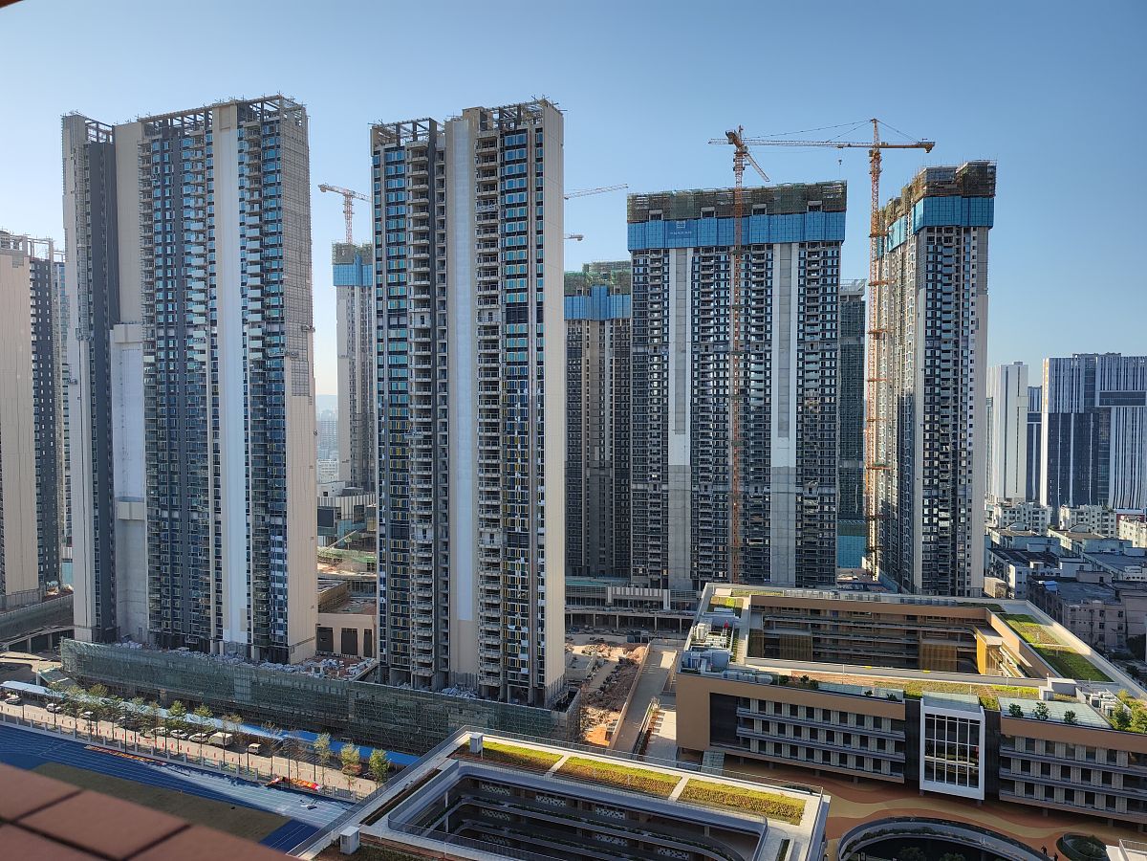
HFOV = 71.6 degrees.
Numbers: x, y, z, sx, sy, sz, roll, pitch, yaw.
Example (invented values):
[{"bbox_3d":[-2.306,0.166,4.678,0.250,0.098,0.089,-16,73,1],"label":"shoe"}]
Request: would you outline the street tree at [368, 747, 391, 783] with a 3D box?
[{"bbox_3d":[-40.410,70.790,164.740,4.200,9.600,4.200,1,2,21],"label":"street tree"}]

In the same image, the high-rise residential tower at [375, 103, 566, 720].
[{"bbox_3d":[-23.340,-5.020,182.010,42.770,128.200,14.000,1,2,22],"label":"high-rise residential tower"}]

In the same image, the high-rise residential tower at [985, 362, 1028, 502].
[{"bbox_3d":[301.640,4.710,553.830,17.750,101.220,30.000,0,2,12],"label":"high-rise residential tower"}]

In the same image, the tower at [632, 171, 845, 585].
[{"bbox_3d":[57.250,-13.640,282.240,73.000,137.500,20.000,0,2,13],"label":"tower"}]

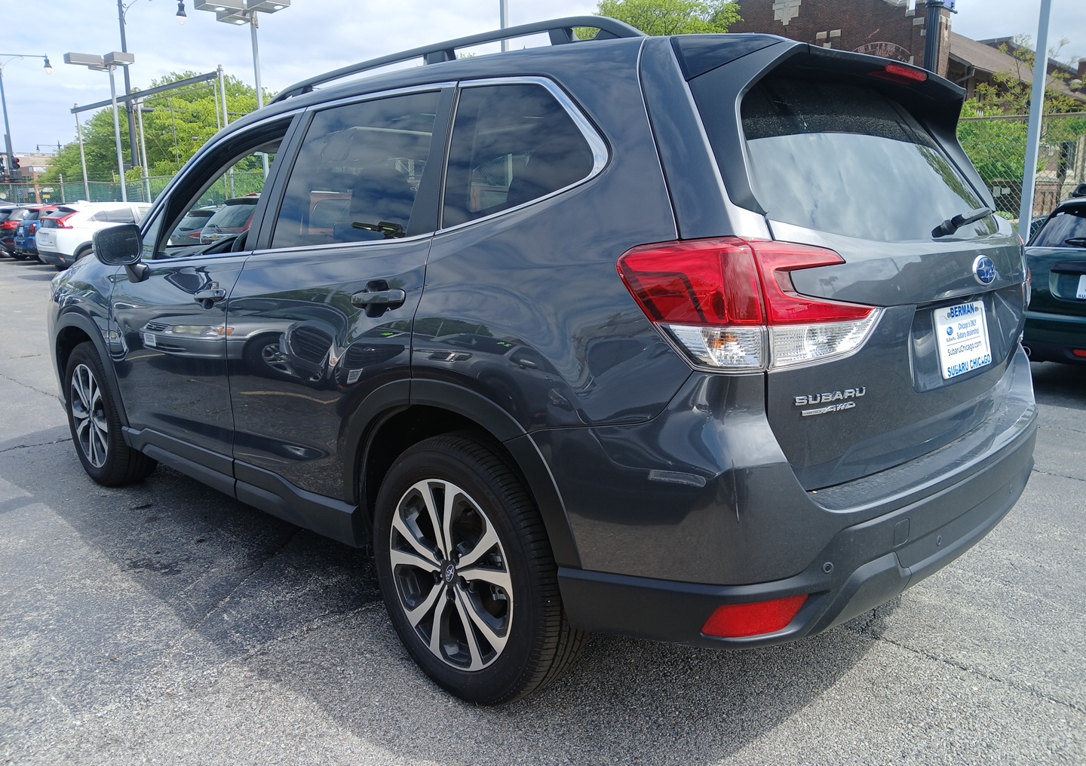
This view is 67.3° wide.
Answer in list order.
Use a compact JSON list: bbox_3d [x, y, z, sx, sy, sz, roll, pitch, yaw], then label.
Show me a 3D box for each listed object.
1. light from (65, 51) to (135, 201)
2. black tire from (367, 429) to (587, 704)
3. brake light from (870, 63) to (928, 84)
[{"bbox_3d":[-13.461,-6.808,25.331,1.400,6.290,2.000,-11,15,-43],"label":"light"},{"bbox_3d":[-0.166,0.453,2.061,0.700,0.700,0.230,9,14,44],"label":"black tire"},{"bbox_3d":[0.843,-0.730,1.937,0.060,0.038,0.235,9,14,44],"label":"brake light"}]

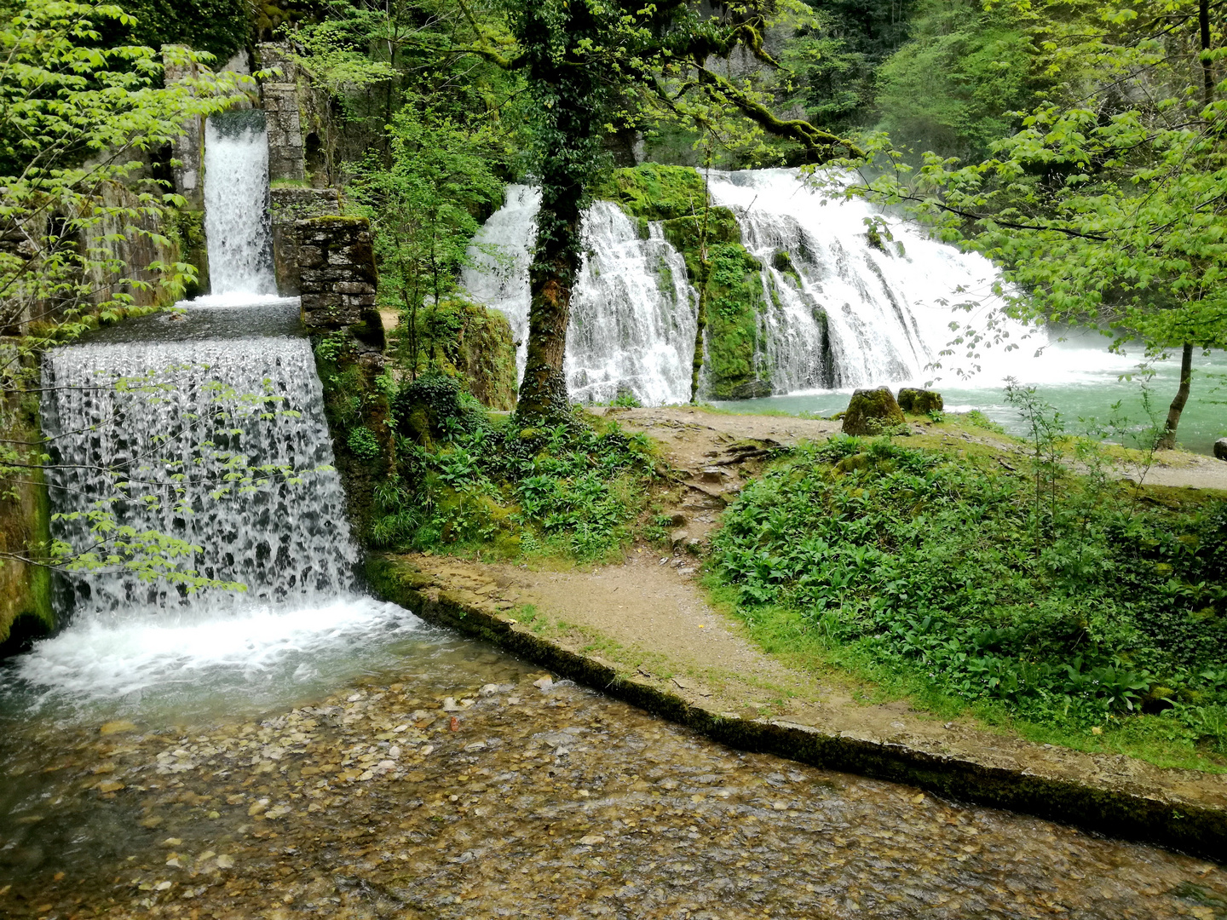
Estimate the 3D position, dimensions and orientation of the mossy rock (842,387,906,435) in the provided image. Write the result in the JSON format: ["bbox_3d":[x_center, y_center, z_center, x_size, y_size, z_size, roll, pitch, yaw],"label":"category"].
[{"bbox_3d":[3.314,-0.630,12.200,0.740,0.549,0.750,3,10,15],"label":"mossy rock"}]

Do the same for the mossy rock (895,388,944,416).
[{"bbox_3d":[4.806,-0.920,15.000,0.676,0.344,0.620,3,10,18],"label":"mossy rock"}]

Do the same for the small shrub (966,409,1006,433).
[{"bbox_3d":[5.440,-0.577,14.000,0.513,0.291,0.500,4,11,21],"label":"small shrub"}]

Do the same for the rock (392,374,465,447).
[{"bbox_3d":[-2.469,-0.690,12.800,0.921,0.881,0.900,-2,10,-11],"label":"rock"}]

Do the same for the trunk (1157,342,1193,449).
[{"bbox_3d":[7.745,-0.888,13.200,0.294,1.437,0.350,6,12,30],"label":"trunk"}]

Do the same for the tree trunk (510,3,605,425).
[{"bbox_3d":[-0.713,-3.135,12.700,1.175,5.297,1.000,-1,10,-3],"label":"tree trunk"}]

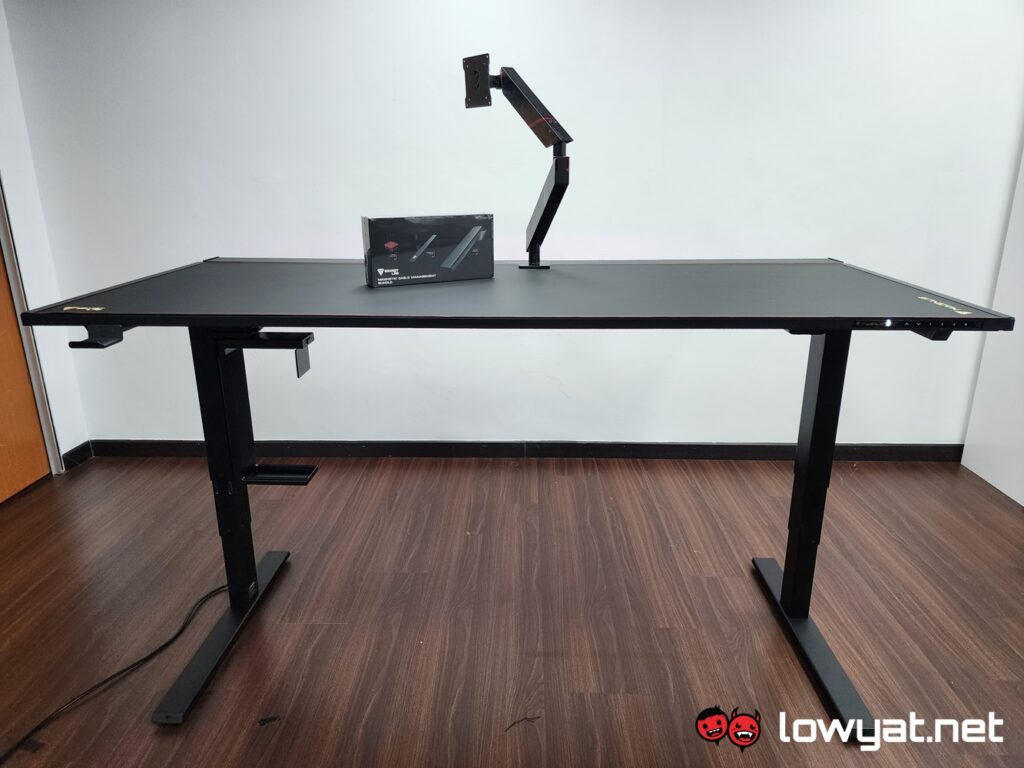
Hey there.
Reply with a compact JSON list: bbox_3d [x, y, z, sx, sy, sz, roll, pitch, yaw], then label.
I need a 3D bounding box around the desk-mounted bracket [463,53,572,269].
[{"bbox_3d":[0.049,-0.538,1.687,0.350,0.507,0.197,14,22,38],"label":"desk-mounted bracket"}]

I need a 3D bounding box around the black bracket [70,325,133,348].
[{"bbox_3d":[-0.802,-0.106,1.331,0.068,0.052,0.105,0,18,2],"label":"black bracket"}]

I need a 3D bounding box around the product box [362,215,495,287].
[{"bbox_3d":[-0.186,-0.309,1.558,0.292,0.148,0.058,-9,20,-26],"label":"product box"}]

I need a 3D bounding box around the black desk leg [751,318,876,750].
[{"bbox_3d":[0.800,0.247,1.728,0.075,0.951,0.700,0,18,2],"label":"black desk leg"}]

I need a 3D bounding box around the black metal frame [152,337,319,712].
[{"bbox_3d":[-0.677,0.237,1.778,0.287,0.951,0.700,0,18,2],"label":"black metal frame"}]

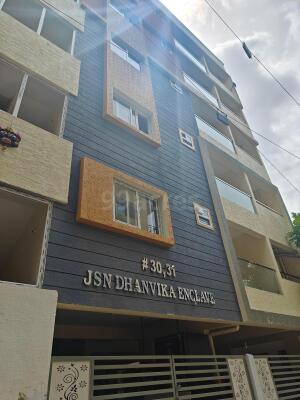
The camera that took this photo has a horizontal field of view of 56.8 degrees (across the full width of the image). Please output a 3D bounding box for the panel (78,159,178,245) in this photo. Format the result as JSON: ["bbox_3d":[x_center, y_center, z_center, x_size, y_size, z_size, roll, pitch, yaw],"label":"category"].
[{"bbox_3d":[-0.493,0.116,6.449,2.487,1.497,0.180,21,-40,-35],"label":"panel"}]

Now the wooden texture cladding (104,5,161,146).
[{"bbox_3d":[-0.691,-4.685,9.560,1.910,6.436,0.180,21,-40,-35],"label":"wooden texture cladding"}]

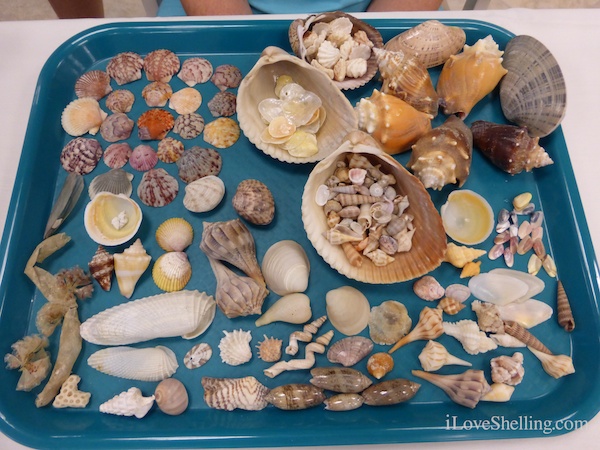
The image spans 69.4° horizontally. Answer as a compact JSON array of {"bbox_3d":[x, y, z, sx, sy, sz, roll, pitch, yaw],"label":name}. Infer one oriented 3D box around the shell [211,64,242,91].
[{"bbox_3d":[-0.069,-0.139,0.403,0.028,0.008,0.029,13,71,4],"label":"shell"}]

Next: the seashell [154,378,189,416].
[{"bbox_3d":[-0.091,0.122,0.307,0.024,0.017,0.023,9,71,2],"label":"seashell"}]

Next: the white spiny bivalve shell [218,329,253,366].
[{"bbox_3d":[-0.048,0.089,0.320,0.028,0.010,0.027,38,74,12],"label":"white spiny bivalve shell"}]

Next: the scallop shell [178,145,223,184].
[{"bbox_3d":[-0.087,-0.054,0.371,0.039,0.011,0.036,-33,74,-11],"label":"scallop shell"}]

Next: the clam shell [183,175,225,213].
[{"bbox_3d":[-0.081,-0.028,0.361,0.031,0.011,0.036,28,72,9],"label":"clam shell"}]

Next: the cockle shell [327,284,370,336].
[{"bbox_3d":[0.038,0.066,0.338,0.032,0.009,0.039,-33,74,-11],"label":"cockle shell"}]

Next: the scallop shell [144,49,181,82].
[{"bbox_3d":[-0.133,-0.153,0.416,0.034,0.009,0.035,-4,70,-2],"label":"scallop shell"}]

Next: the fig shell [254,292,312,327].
[{"bbox_3d":[-0.012,0.067,0.328,0.045,0.017,0.023,-19,72,-8],"label":"fig shell"}]

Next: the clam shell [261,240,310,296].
[{"bbox_3d":[-0.009,0.034,0.348,0.039,0.012,0.046,-33,74,-11],"label":"clam shell"}]

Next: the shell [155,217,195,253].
[{"bbox_3d":[-0.102,0.006,0.350,0.029,0.010,0.030,-22,72,-8],"label":"shell"}]

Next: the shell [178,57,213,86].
[{"bbox_3d":[-0.098,-0.146,0.404,0.032,0.009,0.032,24,72,8],"label":"shell"}]

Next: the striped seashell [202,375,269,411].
[{"bbox_3d":[-0.047,0.119,0.308,0.050,0.015,0.024,0,71,0],"label":"striped seashell"}]

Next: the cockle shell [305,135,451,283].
[{"bbox_3d":[0.049,-0.010,0.339,0.097,0.048,0.124,-17,72,-7],"label":"cockle shell"}]

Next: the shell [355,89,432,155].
[{"bbox_3d":[0.077,-0.088,0.369,0.065,0.040,0.053,10,70,3],"label":"shell"}]

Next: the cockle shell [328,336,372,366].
[{"bbox_3d":[0.037,0.092,0.320,0.035,0.009,0.019,-9,71,-4],"label":"cockle shell"}]

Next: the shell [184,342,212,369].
[{"bbox_3d":[-0.076,0.097,0.321,0.017,0.007,0.022,43,76,13],"label":"shell"}]

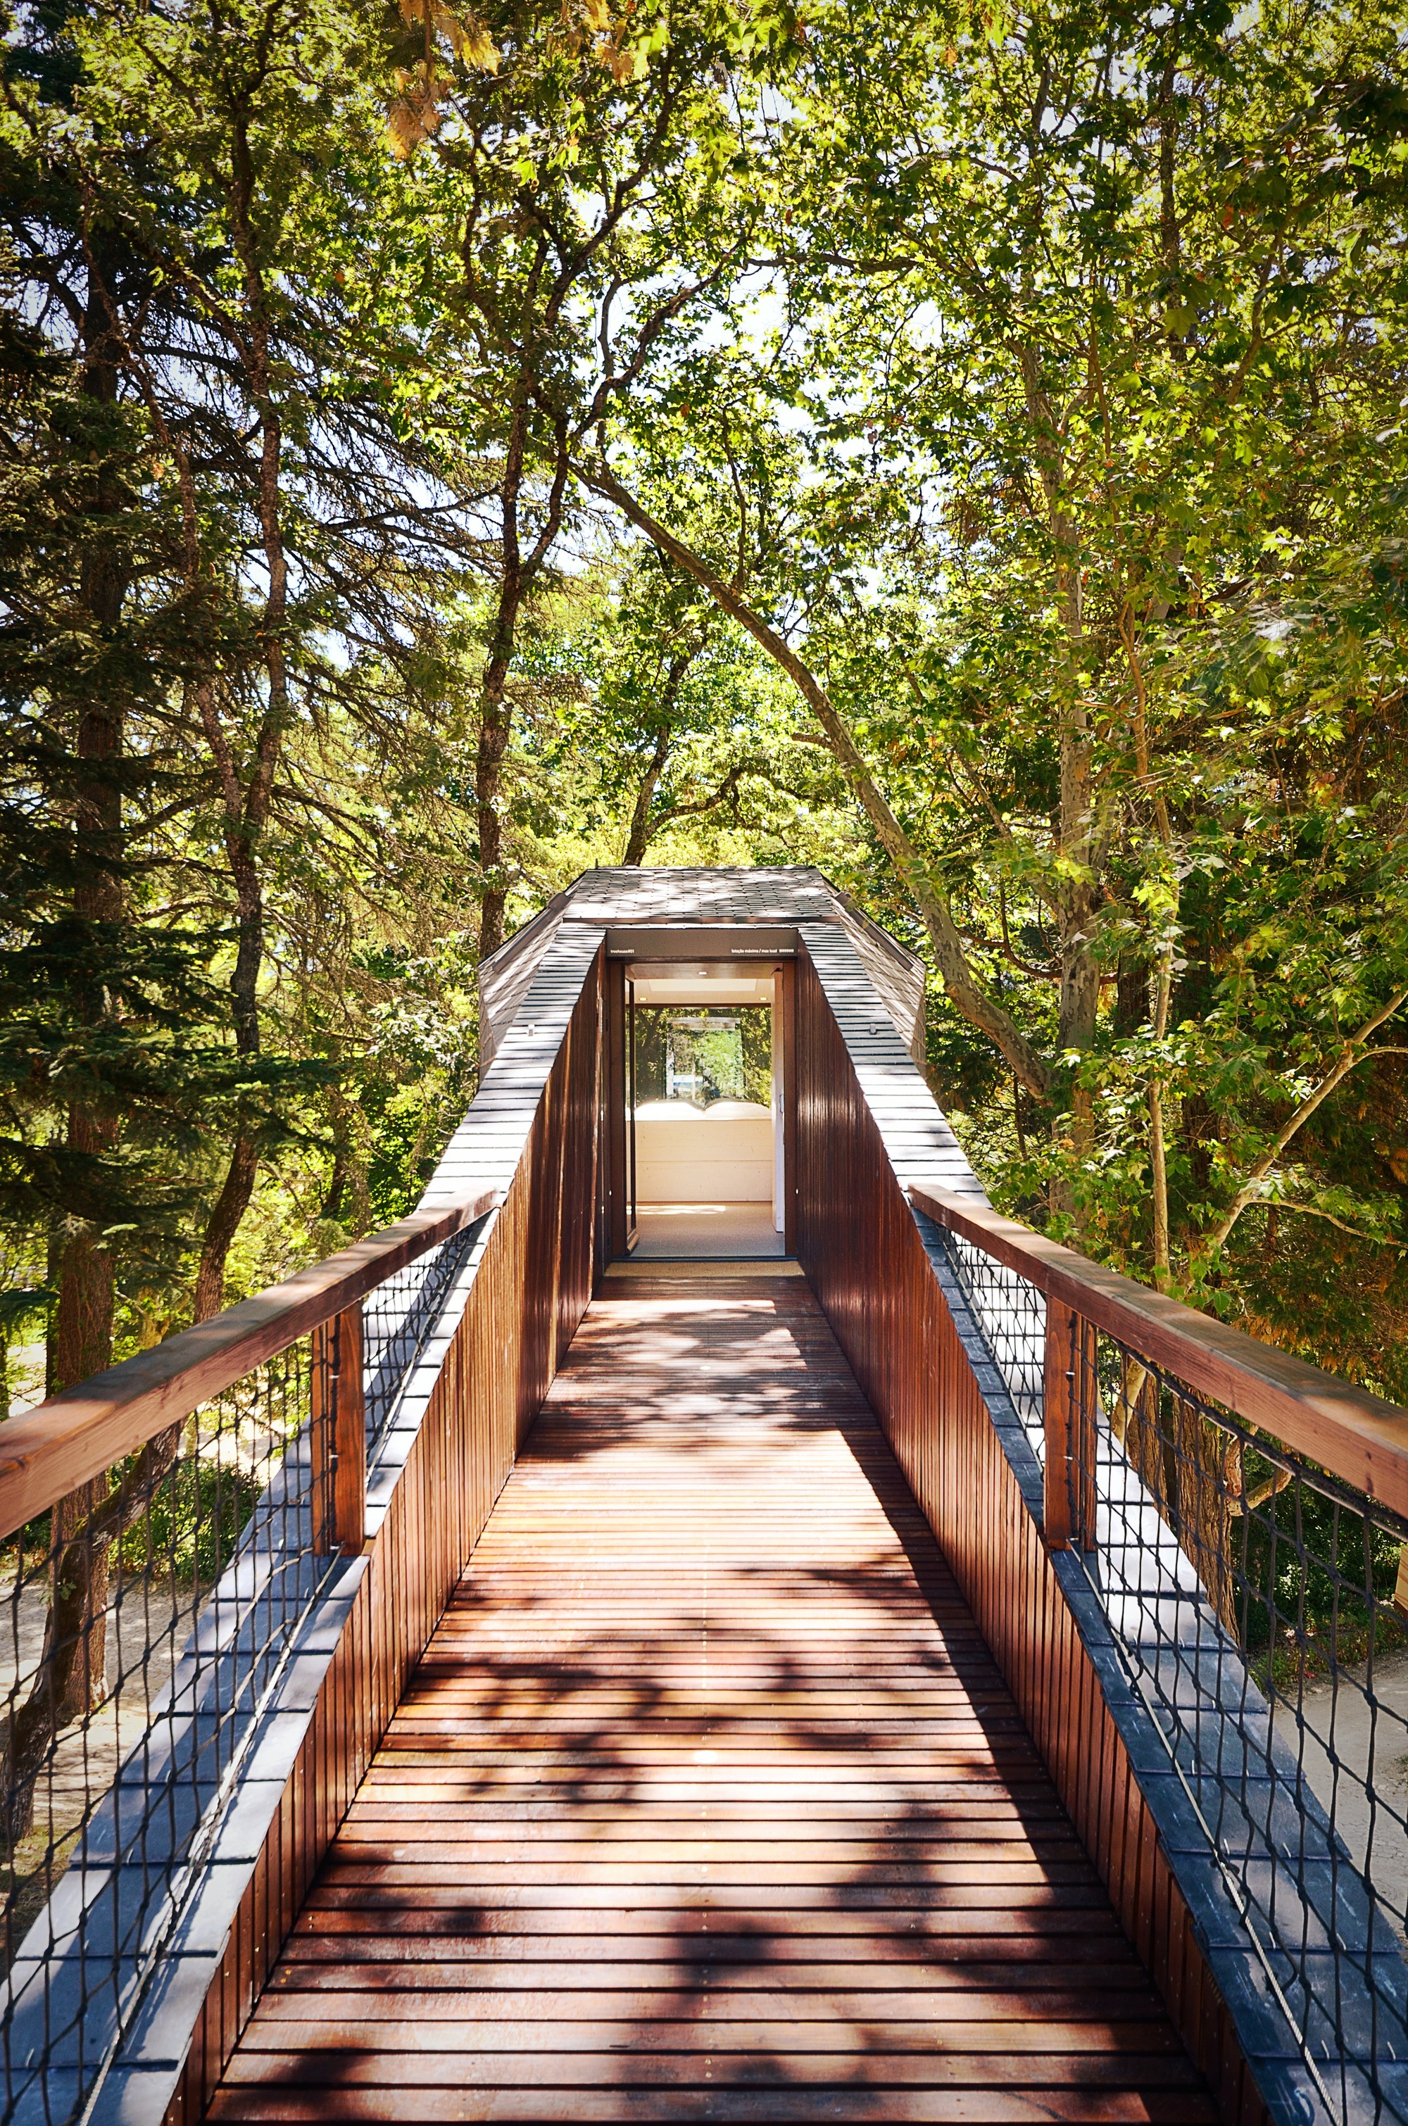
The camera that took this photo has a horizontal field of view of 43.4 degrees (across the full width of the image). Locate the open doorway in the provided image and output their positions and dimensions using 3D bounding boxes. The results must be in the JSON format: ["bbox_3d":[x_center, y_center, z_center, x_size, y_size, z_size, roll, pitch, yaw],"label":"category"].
[{"bbox_3d":[0.012,0.346,12.700,1.170,2.120,0.200,0,0,0],"label":"open doorway"}]

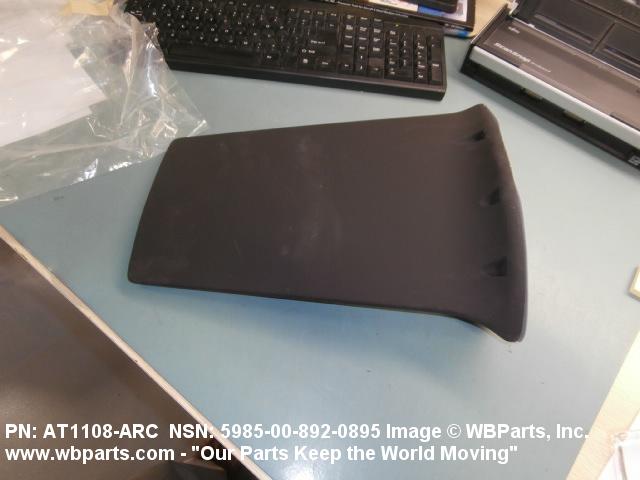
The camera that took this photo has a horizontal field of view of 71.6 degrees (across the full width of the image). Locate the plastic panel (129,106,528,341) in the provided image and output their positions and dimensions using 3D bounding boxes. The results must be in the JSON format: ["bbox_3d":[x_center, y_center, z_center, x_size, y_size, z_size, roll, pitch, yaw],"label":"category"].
[{"bbox_3d":[0.001,-0.041,0.441,0.350,0.090,0.265,3,60,1],"label":"plastic panel"}]

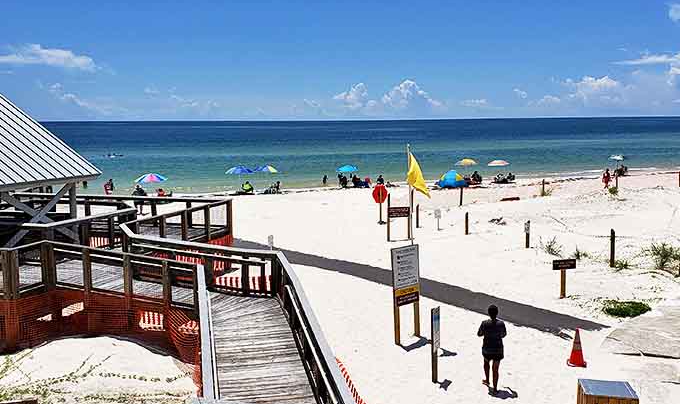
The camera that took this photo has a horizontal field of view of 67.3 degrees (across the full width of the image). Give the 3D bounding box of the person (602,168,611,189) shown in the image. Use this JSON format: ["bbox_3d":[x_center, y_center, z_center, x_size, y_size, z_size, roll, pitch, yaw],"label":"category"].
[{"bbox_3d":[20.475,-1.789,39.121,0.520,1.600,0.450,2,10,17],"label":"person"}]

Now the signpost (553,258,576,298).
[{"bbox_3d":[6.609,2.264,14.987,0.670,1.157,0.130,-1,9,-6],"label":"signpost"}]

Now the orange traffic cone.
[{"bbox_3d":[4.556,2.770,9.766,0.370,0.720,0.370,2,9,16],"label":"orange traffic cone"}]

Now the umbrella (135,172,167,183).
[{"bbox_3d":[-11.929,-1.482,32.200,2.050,0.500,2.050,0,9,0],"label":"umbrella"}]

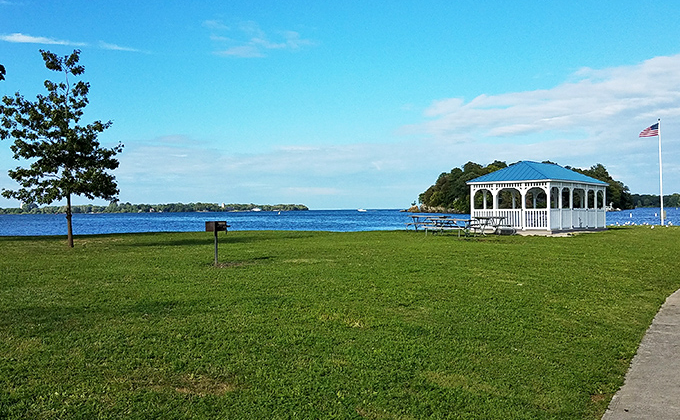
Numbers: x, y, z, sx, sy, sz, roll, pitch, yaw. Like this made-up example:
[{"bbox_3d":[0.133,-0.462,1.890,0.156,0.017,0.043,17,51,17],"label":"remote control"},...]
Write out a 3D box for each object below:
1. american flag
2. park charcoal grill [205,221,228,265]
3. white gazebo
[{"bbox_3d":[21.803,-5.604,36.000,1.380,1.020,0.250,-1,0,14],"label":"american flag"},{"bbox_3d":[-3.127,0.849,13.100,0.460,1.100,0.430,-1,0,32],"label":"park charcoal grill"},{"bbox_3d":[10.389,-0.730,26.402,7.457,3.366,4.205,-1,0,-45],"label":"white gazebo"}]

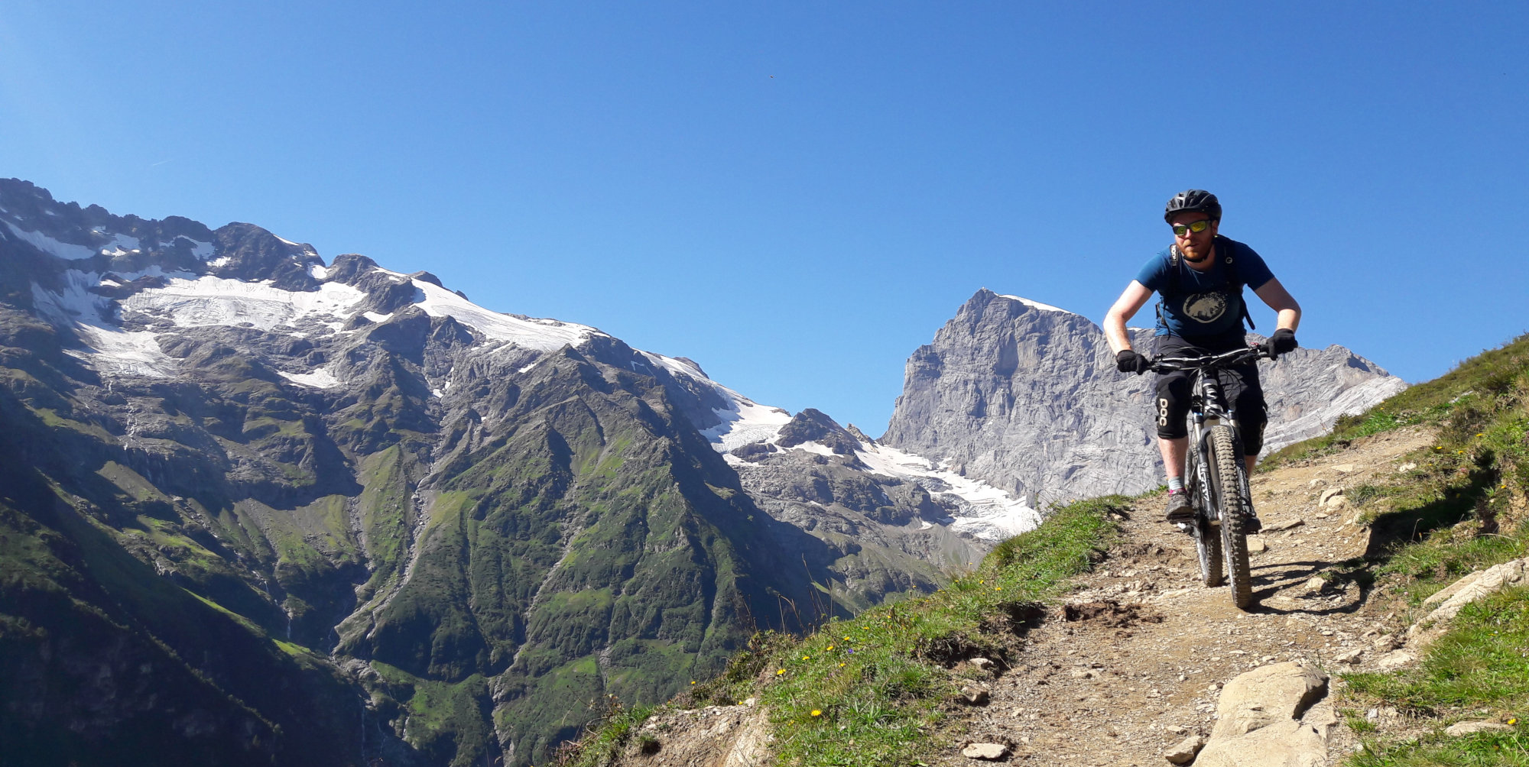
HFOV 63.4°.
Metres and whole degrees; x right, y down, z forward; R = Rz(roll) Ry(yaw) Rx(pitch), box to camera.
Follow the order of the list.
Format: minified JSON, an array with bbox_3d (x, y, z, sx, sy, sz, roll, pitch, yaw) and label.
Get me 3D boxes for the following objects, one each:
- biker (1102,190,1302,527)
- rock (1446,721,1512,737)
[{"bbox_3d":[1.903,-0.064,5.408,0.799,1.411,0.905,-2,-9,14],"label":"biker"},{"bbox_3d":[1.787,0.867,3.100,0.155,0.035,0.100,-3,-9,18],"label":"rock"}]

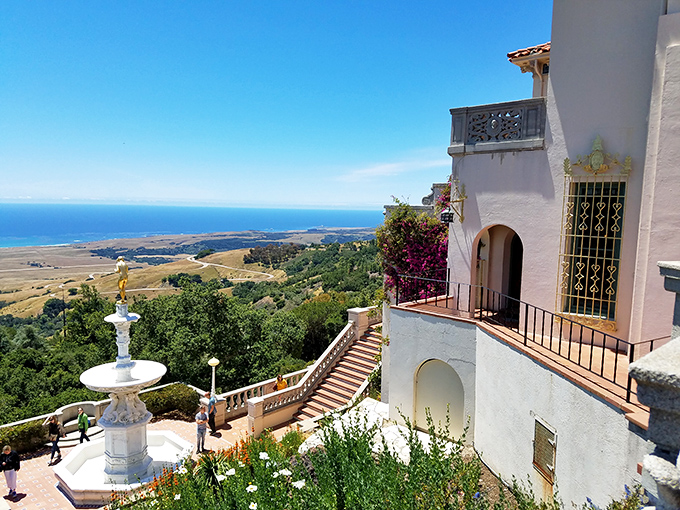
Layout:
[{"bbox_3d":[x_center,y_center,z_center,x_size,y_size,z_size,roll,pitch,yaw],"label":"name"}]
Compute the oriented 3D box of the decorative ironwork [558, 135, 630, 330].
[{"bbox_3d":[5.299,-0.462,10.795,1.256,4.005,0.250,6,8,41],"label":"decorative ironwork"}]

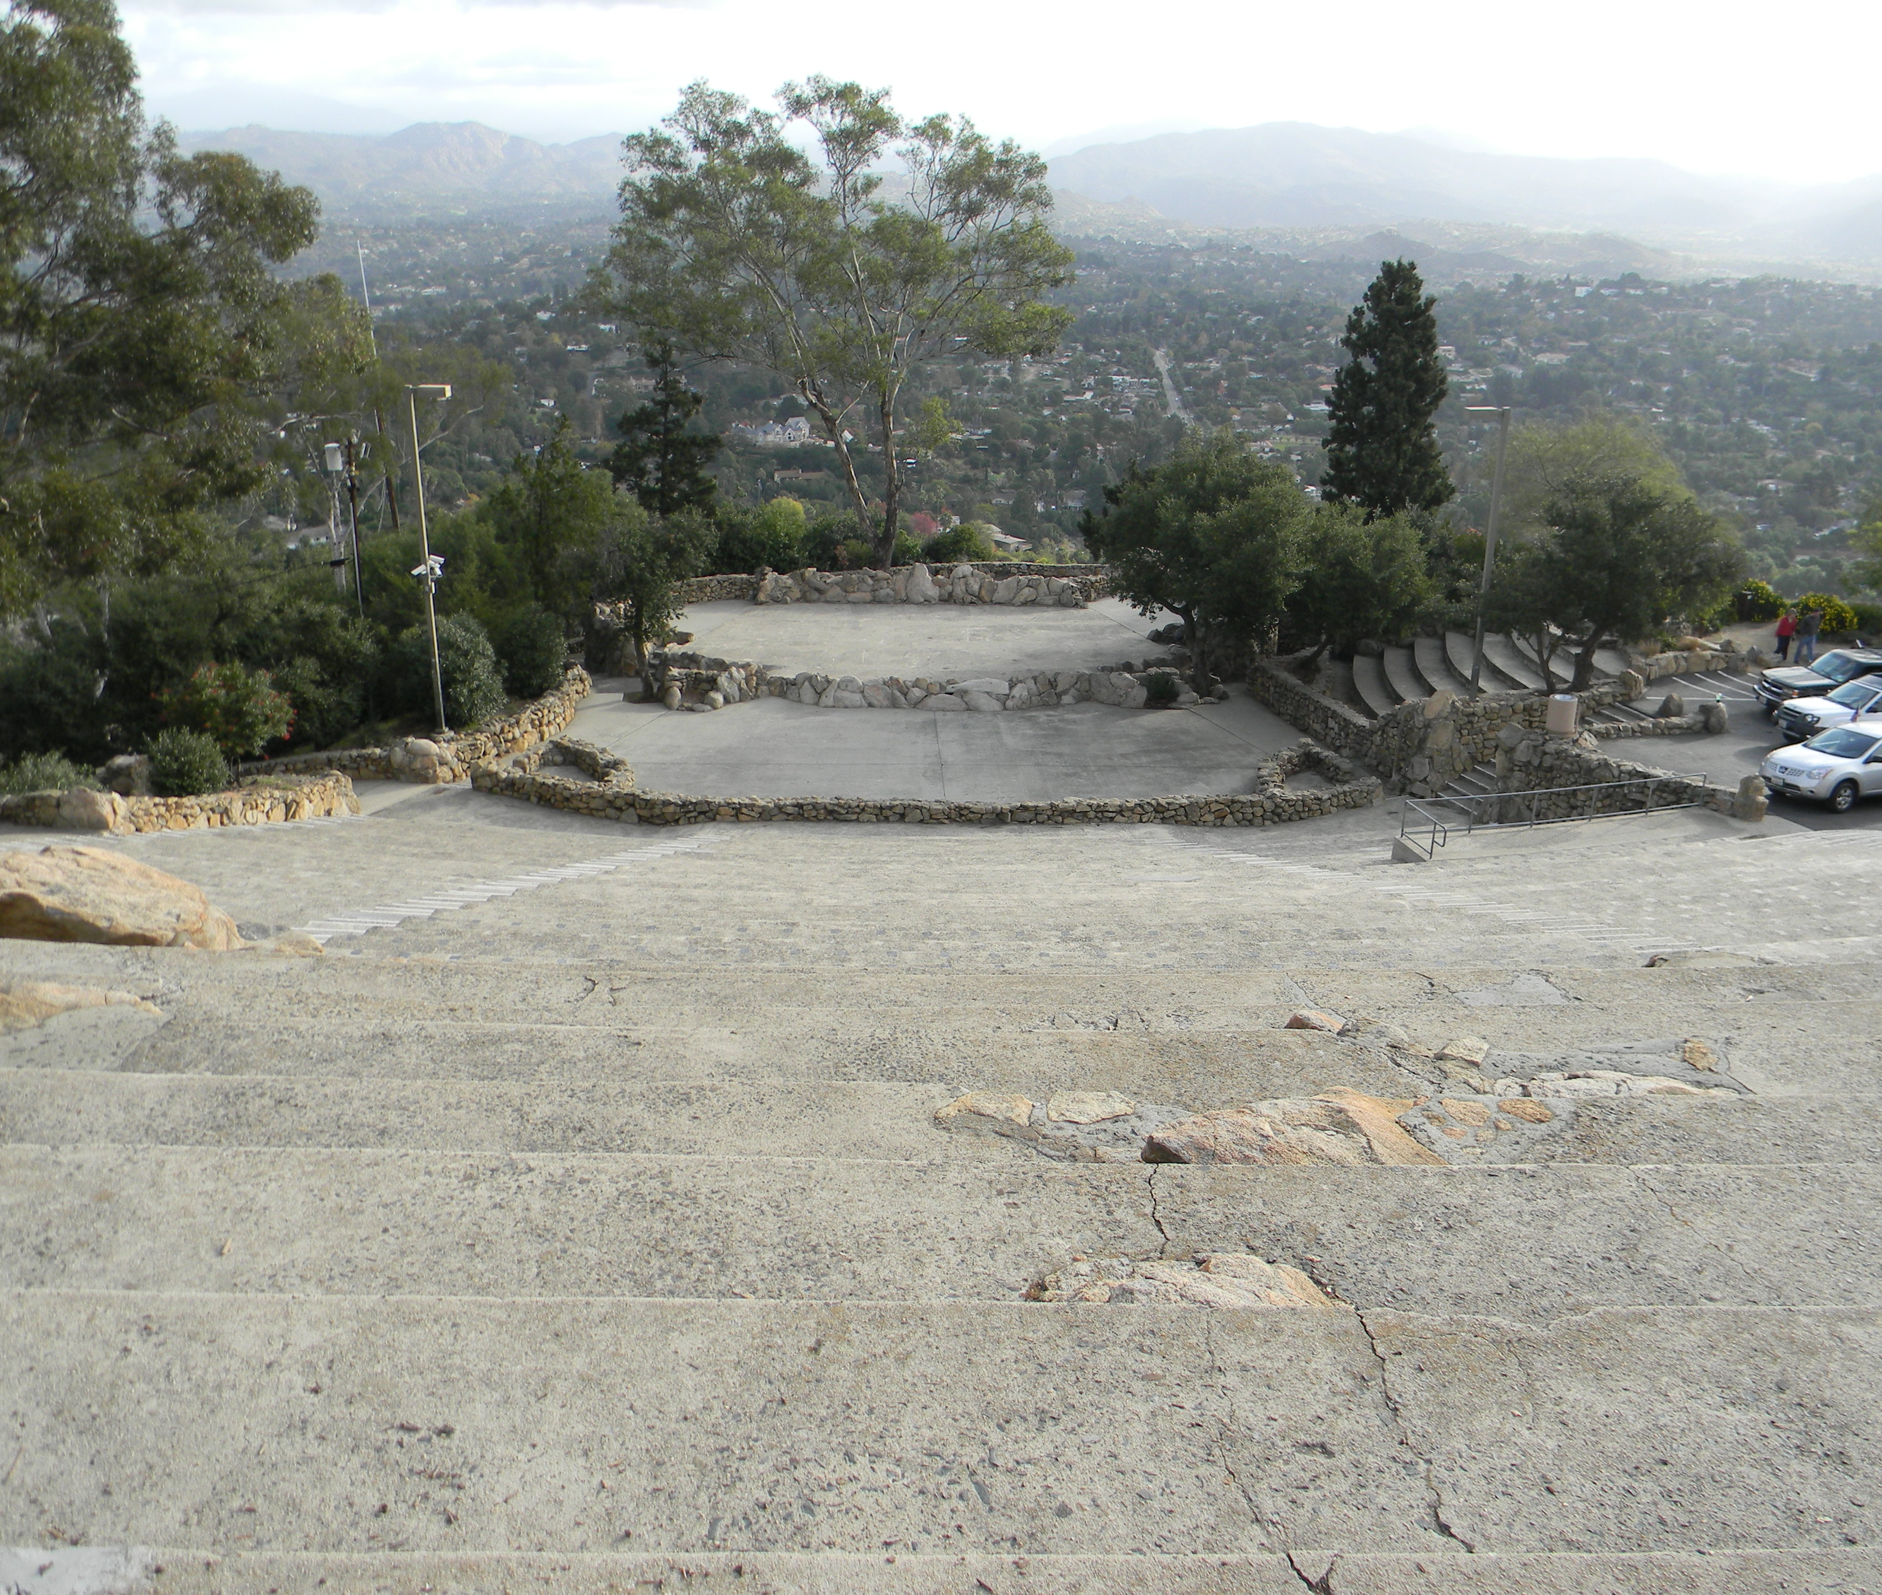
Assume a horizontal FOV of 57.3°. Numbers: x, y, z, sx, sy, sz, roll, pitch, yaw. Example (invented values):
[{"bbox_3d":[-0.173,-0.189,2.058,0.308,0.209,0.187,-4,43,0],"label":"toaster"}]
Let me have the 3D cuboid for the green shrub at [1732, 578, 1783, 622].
[{"bbox_3d":[26.651,-6.432,56.200,1.750,1.300,1.600,0,19,0],"label":"green shrub"}]

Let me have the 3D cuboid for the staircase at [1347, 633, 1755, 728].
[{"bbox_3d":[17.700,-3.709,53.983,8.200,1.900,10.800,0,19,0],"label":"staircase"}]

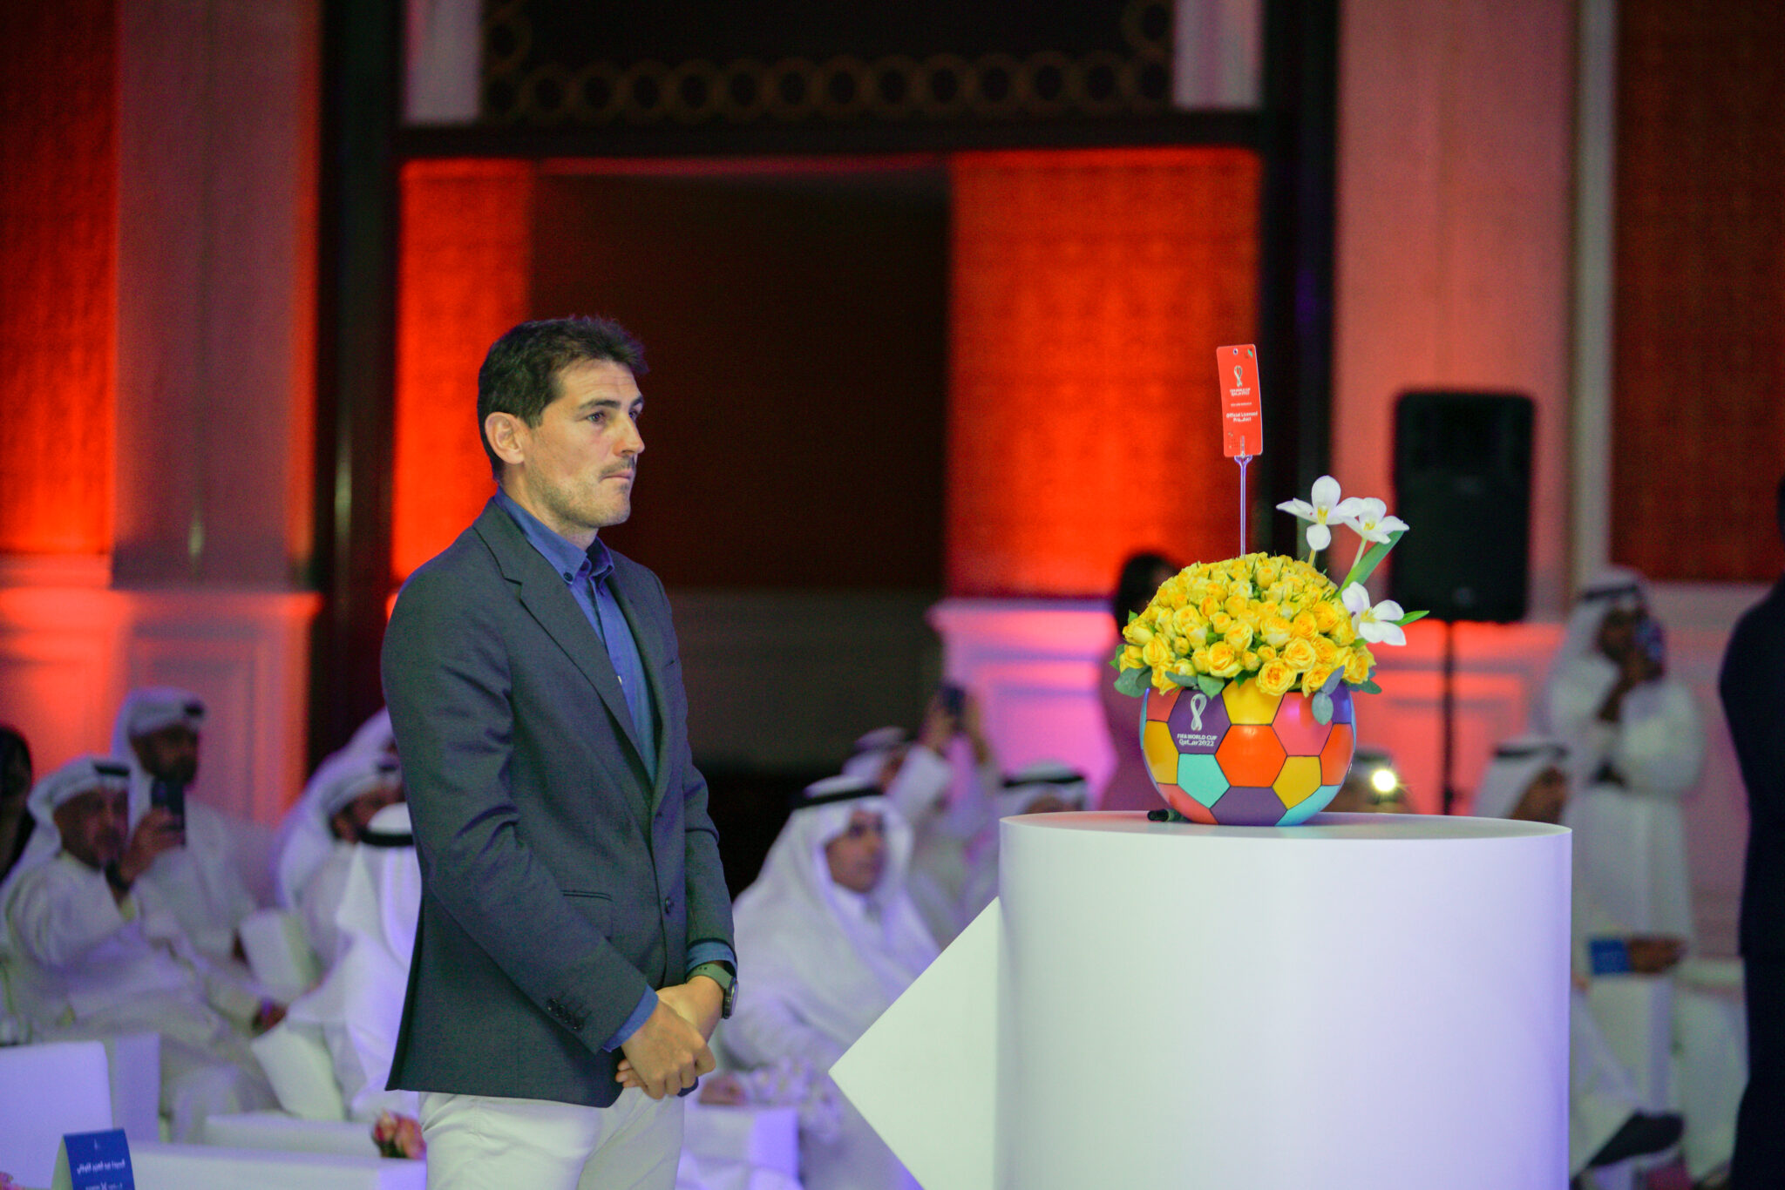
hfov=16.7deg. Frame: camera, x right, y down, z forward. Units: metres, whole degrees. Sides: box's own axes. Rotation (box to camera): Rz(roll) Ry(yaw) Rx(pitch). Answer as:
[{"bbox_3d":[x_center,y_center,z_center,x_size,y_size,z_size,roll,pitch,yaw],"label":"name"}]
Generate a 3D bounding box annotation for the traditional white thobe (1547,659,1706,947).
[{"bbox_3d":[1.955,0.881,16.500,0.520,1.420,0.400,0,1,-43],"label":"traditional white thobe"}]

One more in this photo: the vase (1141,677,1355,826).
[{"bbox_3d":[0.408,0.180,7.000,0.245,0.172,0.245,1,1,0],"label":"vase"}]

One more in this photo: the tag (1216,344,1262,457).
[{"bbox_3d":[0.398,-0.223,7.000,0.044,0.127,0.004,-4,0,9],"label":"tag"}]

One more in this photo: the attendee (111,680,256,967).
[{"bbox_3d":[-1.810,0.940,15.700,0.550,1.360,0.720,1,1,-41],"label":"attendee"}]

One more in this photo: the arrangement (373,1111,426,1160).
[{"bbox_3d":[-1.031,1.144,12.900,0.150,0.110,0.150,1,1,0],"label":"arrangement"}]

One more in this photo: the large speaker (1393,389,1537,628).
[{"bbox_3d":[1.670,-0.258,17.900,0.410,0.670,0.350,1,1,-9],"label":"large speaker"}]

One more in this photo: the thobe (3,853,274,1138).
[{"bbox_3d":[-1.630,1.009,13.300,0.680,0.950,0.530,1,1,35],"label":"thobe"}]

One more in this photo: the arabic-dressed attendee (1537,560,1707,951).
[{"bbox_3d":[1.960,0.796,16.500,0.520,1.770,0.420,0,1,-43],"label":"arabic-dressed attendee"}]

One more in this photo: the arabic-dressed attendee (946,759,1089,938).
[{"bbox_3d":[0.410,1.038,15.100,0.560,1.270,0.720,1,1,-40],"label":"arabic-dressed attendee"}]

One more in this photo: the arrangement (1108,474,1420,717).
[{"bbox_3d":[0.425,0.006,7.000,0.355,0.285,0.320,1,1,0],"label":"arrangement"}]

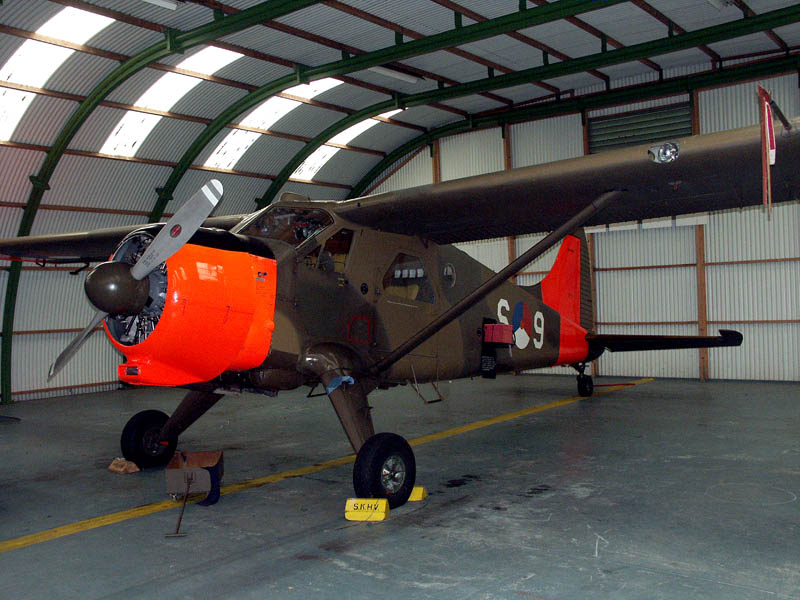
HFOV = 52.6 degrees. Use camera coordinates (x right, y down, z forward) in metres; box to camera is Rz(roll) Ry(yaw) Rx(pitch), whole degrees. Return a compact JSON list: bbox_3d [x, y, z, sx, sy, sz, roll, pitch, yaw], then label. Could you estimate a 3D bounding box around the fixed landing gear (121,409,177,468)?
[{"bbox_3d":[-2.562,1.433,8.293,0.235,0.610,0.620,-2,0,38],"label":"fixed landing gear"}]

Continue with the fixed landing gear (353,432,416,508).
[{"bbox_3d":[-0.114,1.345,6.369,0.235,0.610,0.620,-2,0,38],"label":"fixed landing gear"}]

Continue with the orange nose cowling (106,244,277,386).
[{"bbox_3d":[-1.816,0.114,6.781,1.220,1.230,1.030,-2,-8,38],"label":"orange nose cowling"}]

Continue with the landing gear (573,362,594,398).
[{"bbox_3d":[2.913,1.258,12.746,0.180,0.555,0.400,-2,0,38],"label":"landing gear"}]

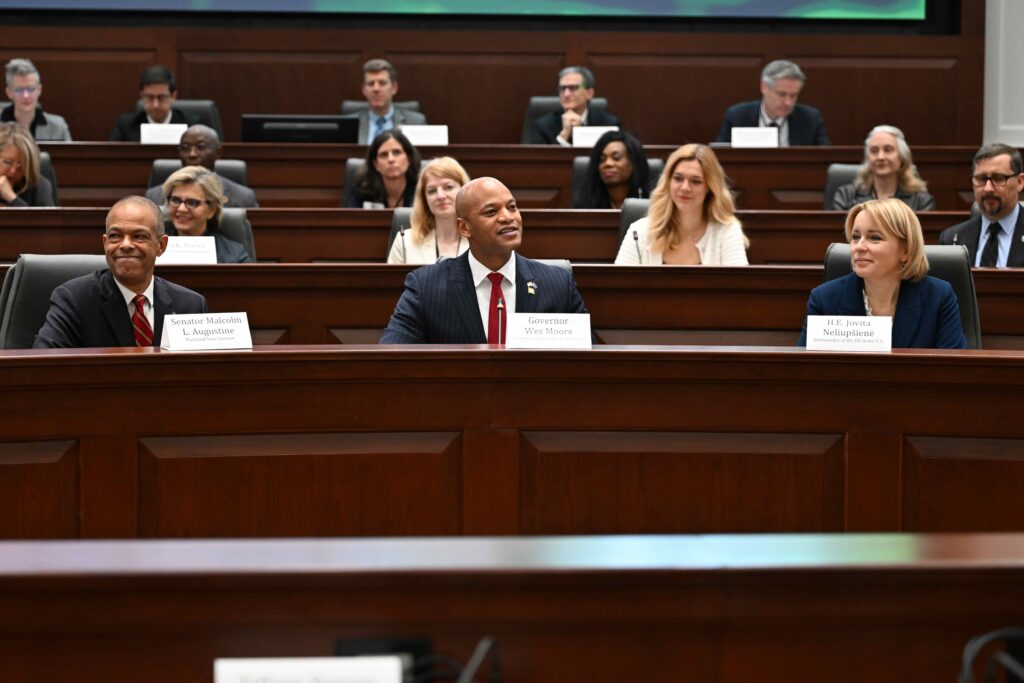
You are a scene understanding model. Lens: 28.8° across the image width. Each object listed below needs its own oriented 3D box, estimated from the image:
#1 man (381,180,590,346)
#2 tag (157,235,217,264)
[{"bbox_3d":[-0.074,0.195,5.649,0.610,1.320,0.780,0,4,-6],"label":"man"},{"bbox_3d":[-1.114,-0.309,6.732,0.220,0.092,0.066,-1,3,-19],"label":"tag"}]

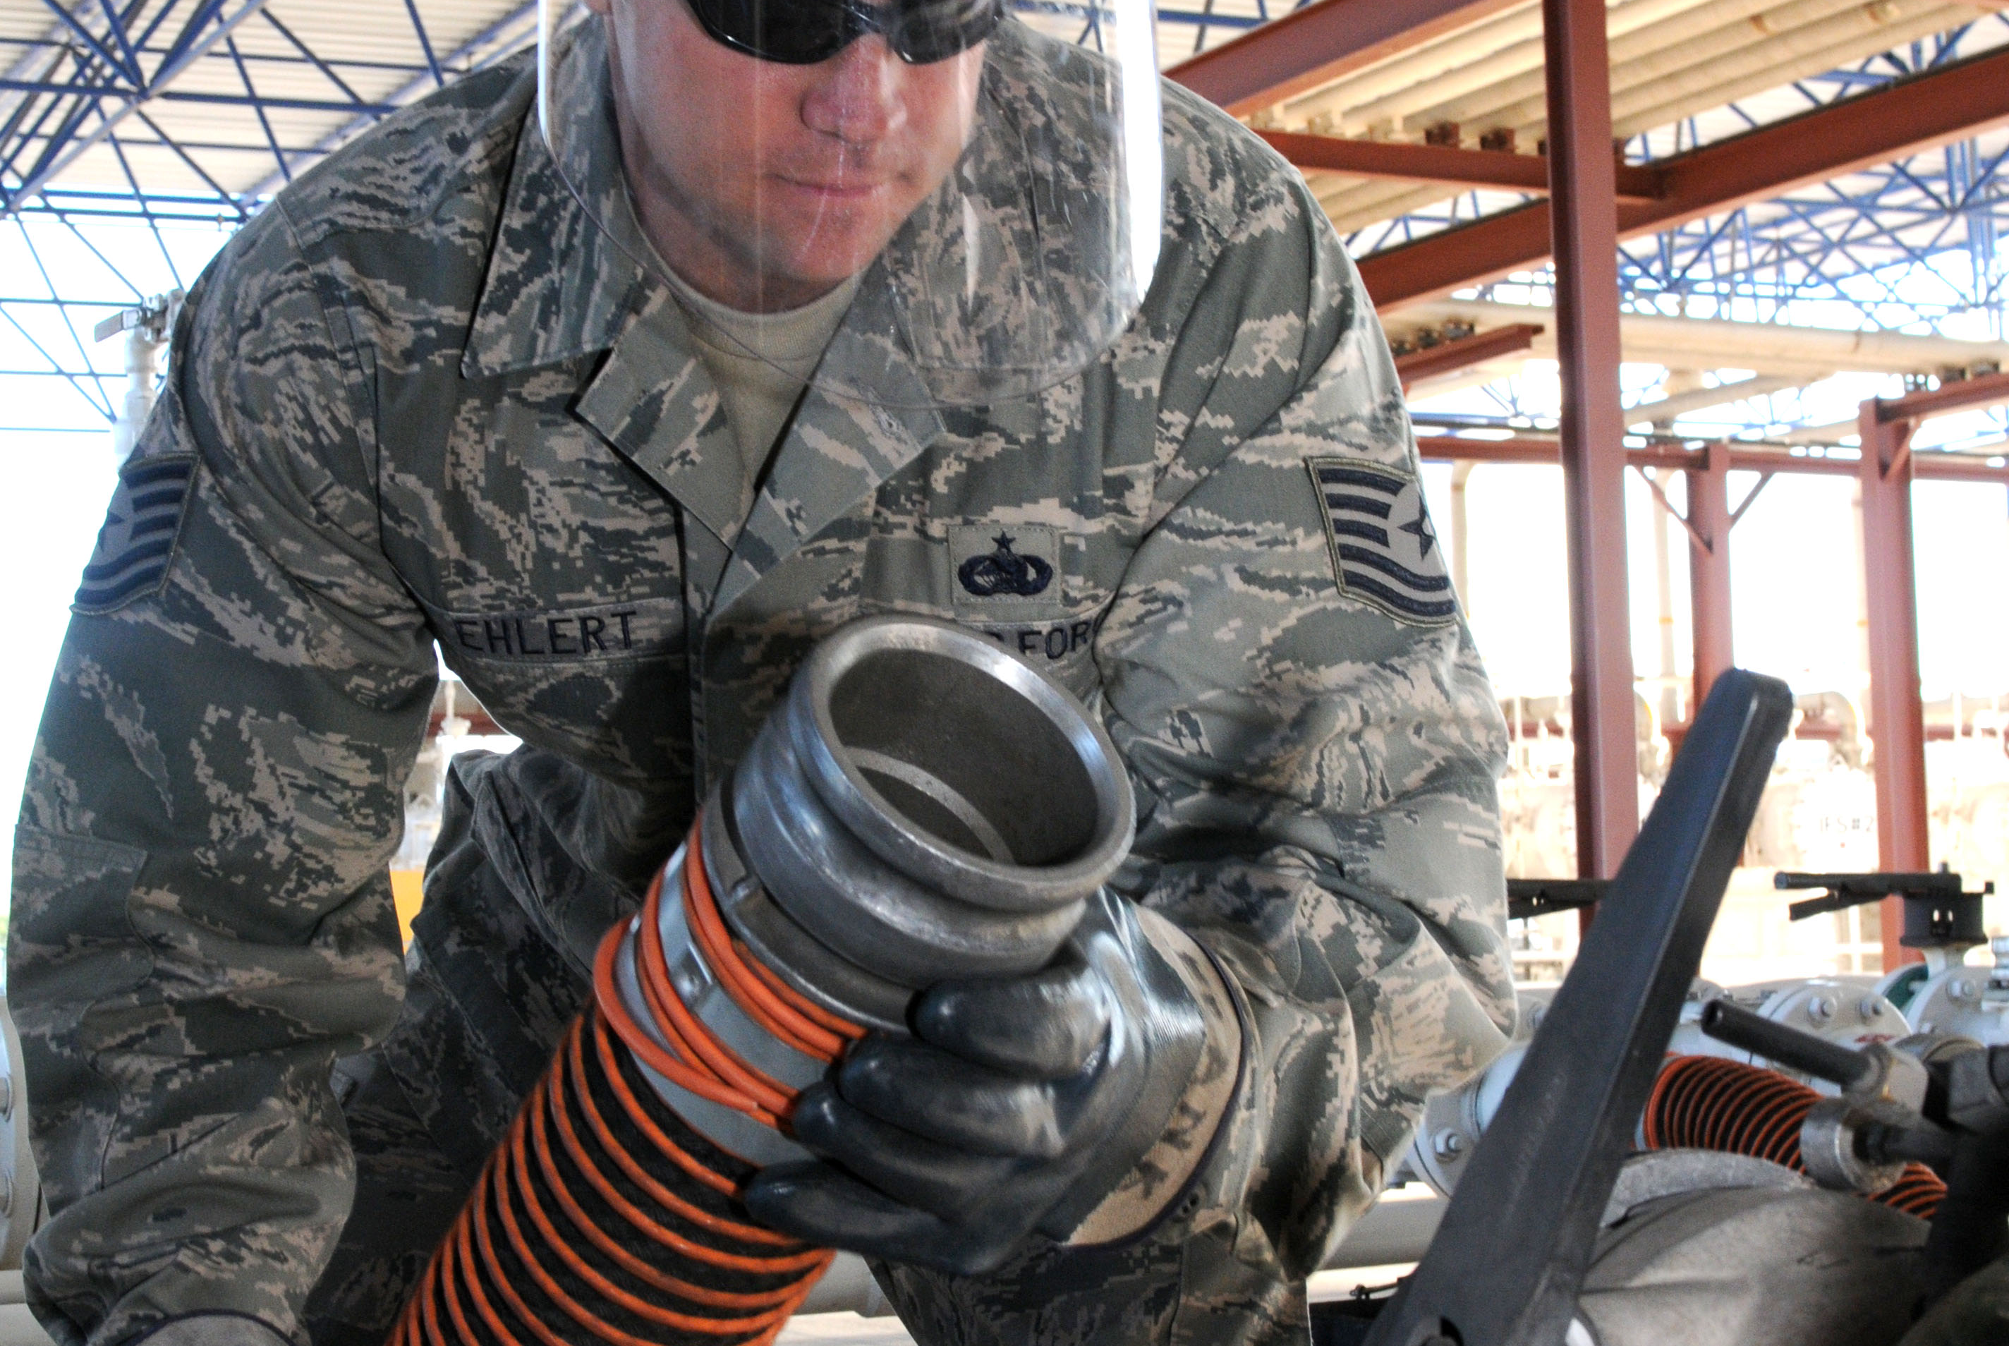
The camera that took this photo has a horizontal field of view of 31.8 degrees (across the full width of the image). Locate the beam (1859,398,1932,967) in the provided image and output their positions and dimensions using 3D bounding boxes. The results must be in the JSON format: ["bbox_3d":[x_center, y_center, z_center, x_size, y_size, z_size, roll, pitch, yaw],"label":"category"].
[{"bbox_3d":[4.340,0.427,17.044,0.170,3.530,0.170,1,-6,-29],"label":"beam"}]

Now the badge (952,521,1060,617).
[{"bbox_3d":[0.001,-0.044,1.480,0.048,0.043,0.004,-3,28,-8],"label":"badge"}]

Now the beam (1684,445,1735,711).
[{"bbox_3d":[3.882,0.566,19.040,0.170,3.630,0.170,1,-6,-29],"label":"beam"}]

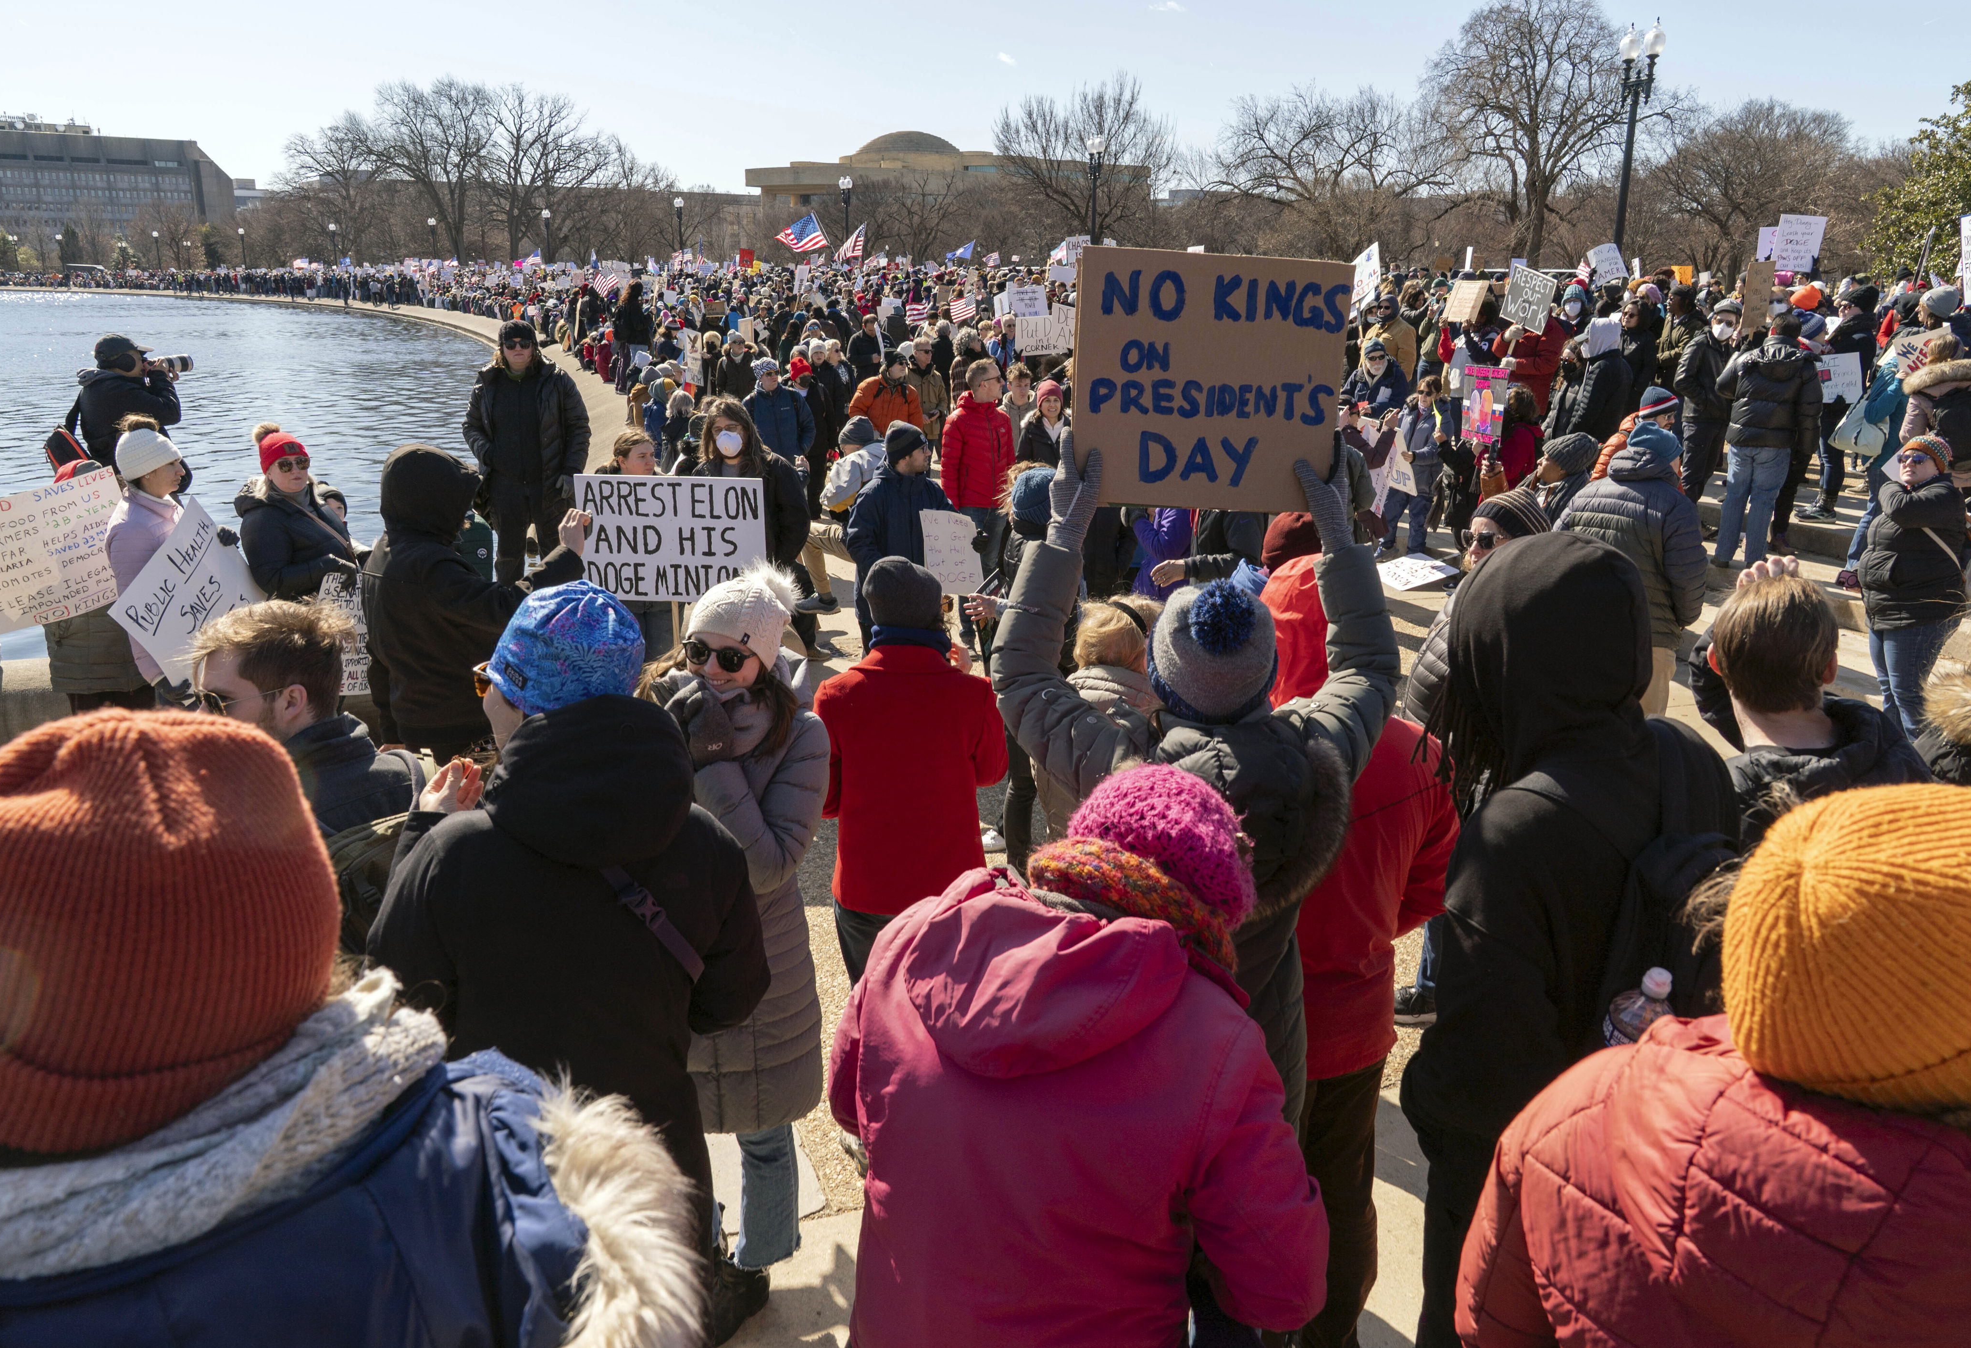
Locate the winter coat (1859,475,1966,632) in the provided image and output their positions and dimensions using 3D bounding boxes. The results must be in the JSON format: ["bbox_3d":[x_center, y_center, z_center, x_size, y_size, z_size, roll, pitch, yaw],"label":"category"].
[{"bbox_3d":[3.922,-0.490,5.706,0.400,0.680,0.470,1,17,5],"label":"winter coat"}]

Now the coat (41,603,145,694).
[{"bbox_3d":[-3.629,-0.292,5.505,0.480,0.780,0.350,-4,17,-11],"label":"coat"}]

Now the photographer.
[{"bbox_3d":[-4.634,-1.053,7.300,0.560,1.660,0.500,-9,19,-29],"label":"photographer"}]

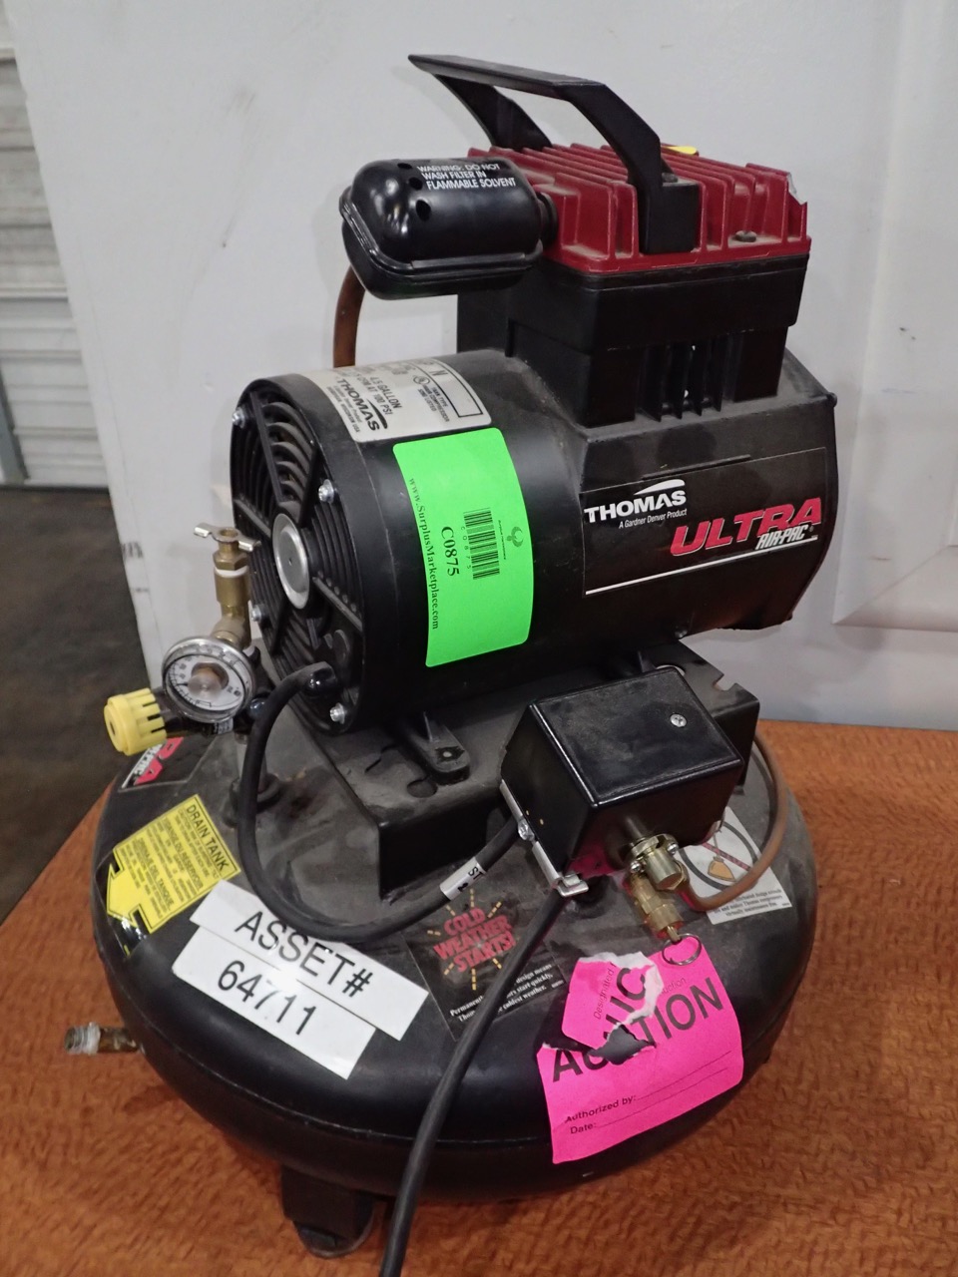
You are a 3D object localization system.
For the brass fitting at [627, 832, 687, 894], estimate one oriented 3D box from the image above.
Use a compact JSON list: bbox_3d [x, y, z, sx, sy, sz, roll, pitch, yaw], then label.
[{"bbox_3d":[0.078,0.098,0.486,0.025,0.018,0.022,-12,49,-24],"label":"brass fitting"}]

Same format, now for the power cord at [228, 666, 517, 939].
[{"bbox_3d":[-0.051,0.072,0.493,0.133,0.104,0.074,16,34,19],"label":"power cord"}]

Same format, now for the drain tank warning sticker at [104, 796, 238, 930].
[{"bbox_3d":[-0.157,0.115,0.543,0.065,0.010,0.057,-41,47,-5],"label":"drain tank warning sticker"}]

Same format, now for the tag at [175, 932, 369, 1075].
[{"bbox_3d":[-0.094,0.160,0.492,0.102,0.025,0.008,23,-6,20],"label":"tag"}]

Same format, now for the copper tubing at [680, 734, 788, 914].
[{"bbox_3d":[0.134,0.081,0.555,0.043,0.021,0.163,15,34,17],"label":"copper tubing"}]

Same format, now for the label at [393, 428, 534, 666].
[{"bbox_3d":[-0.003,-0.039,0.477,0.051,0.097,0.016,-14,13,-26],"label":"label"}]

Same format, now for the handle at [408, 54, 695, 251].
[{"bbox_3d":[0.027,-0.211,0.472,0.080,0.062,0.128,-14,36,-26],"label":"handle"}]

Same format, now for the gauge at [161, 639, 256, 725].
[{"bbox_3d":[-0.122,0.019,0.498,0.042,0.042,0.024,5,32,2],"label":"gauge"}]

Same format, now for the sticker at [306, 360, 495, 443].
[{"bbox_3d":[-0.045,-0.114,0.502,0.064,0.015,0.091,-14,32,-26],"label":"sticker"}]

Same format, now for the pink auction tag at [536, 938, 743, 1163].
[{"bbox_3d":[0.079,0.191,0.512,0.111,0.100,0.022,-13,20,-23],"label":"pink auction tag"}]

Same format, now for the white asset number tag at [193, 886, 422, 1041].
[{"bbox_3d":[-0.079,0.142,0.497,0.117,0.007,0.023,22,67,21],"label":"white asset number tag"}]

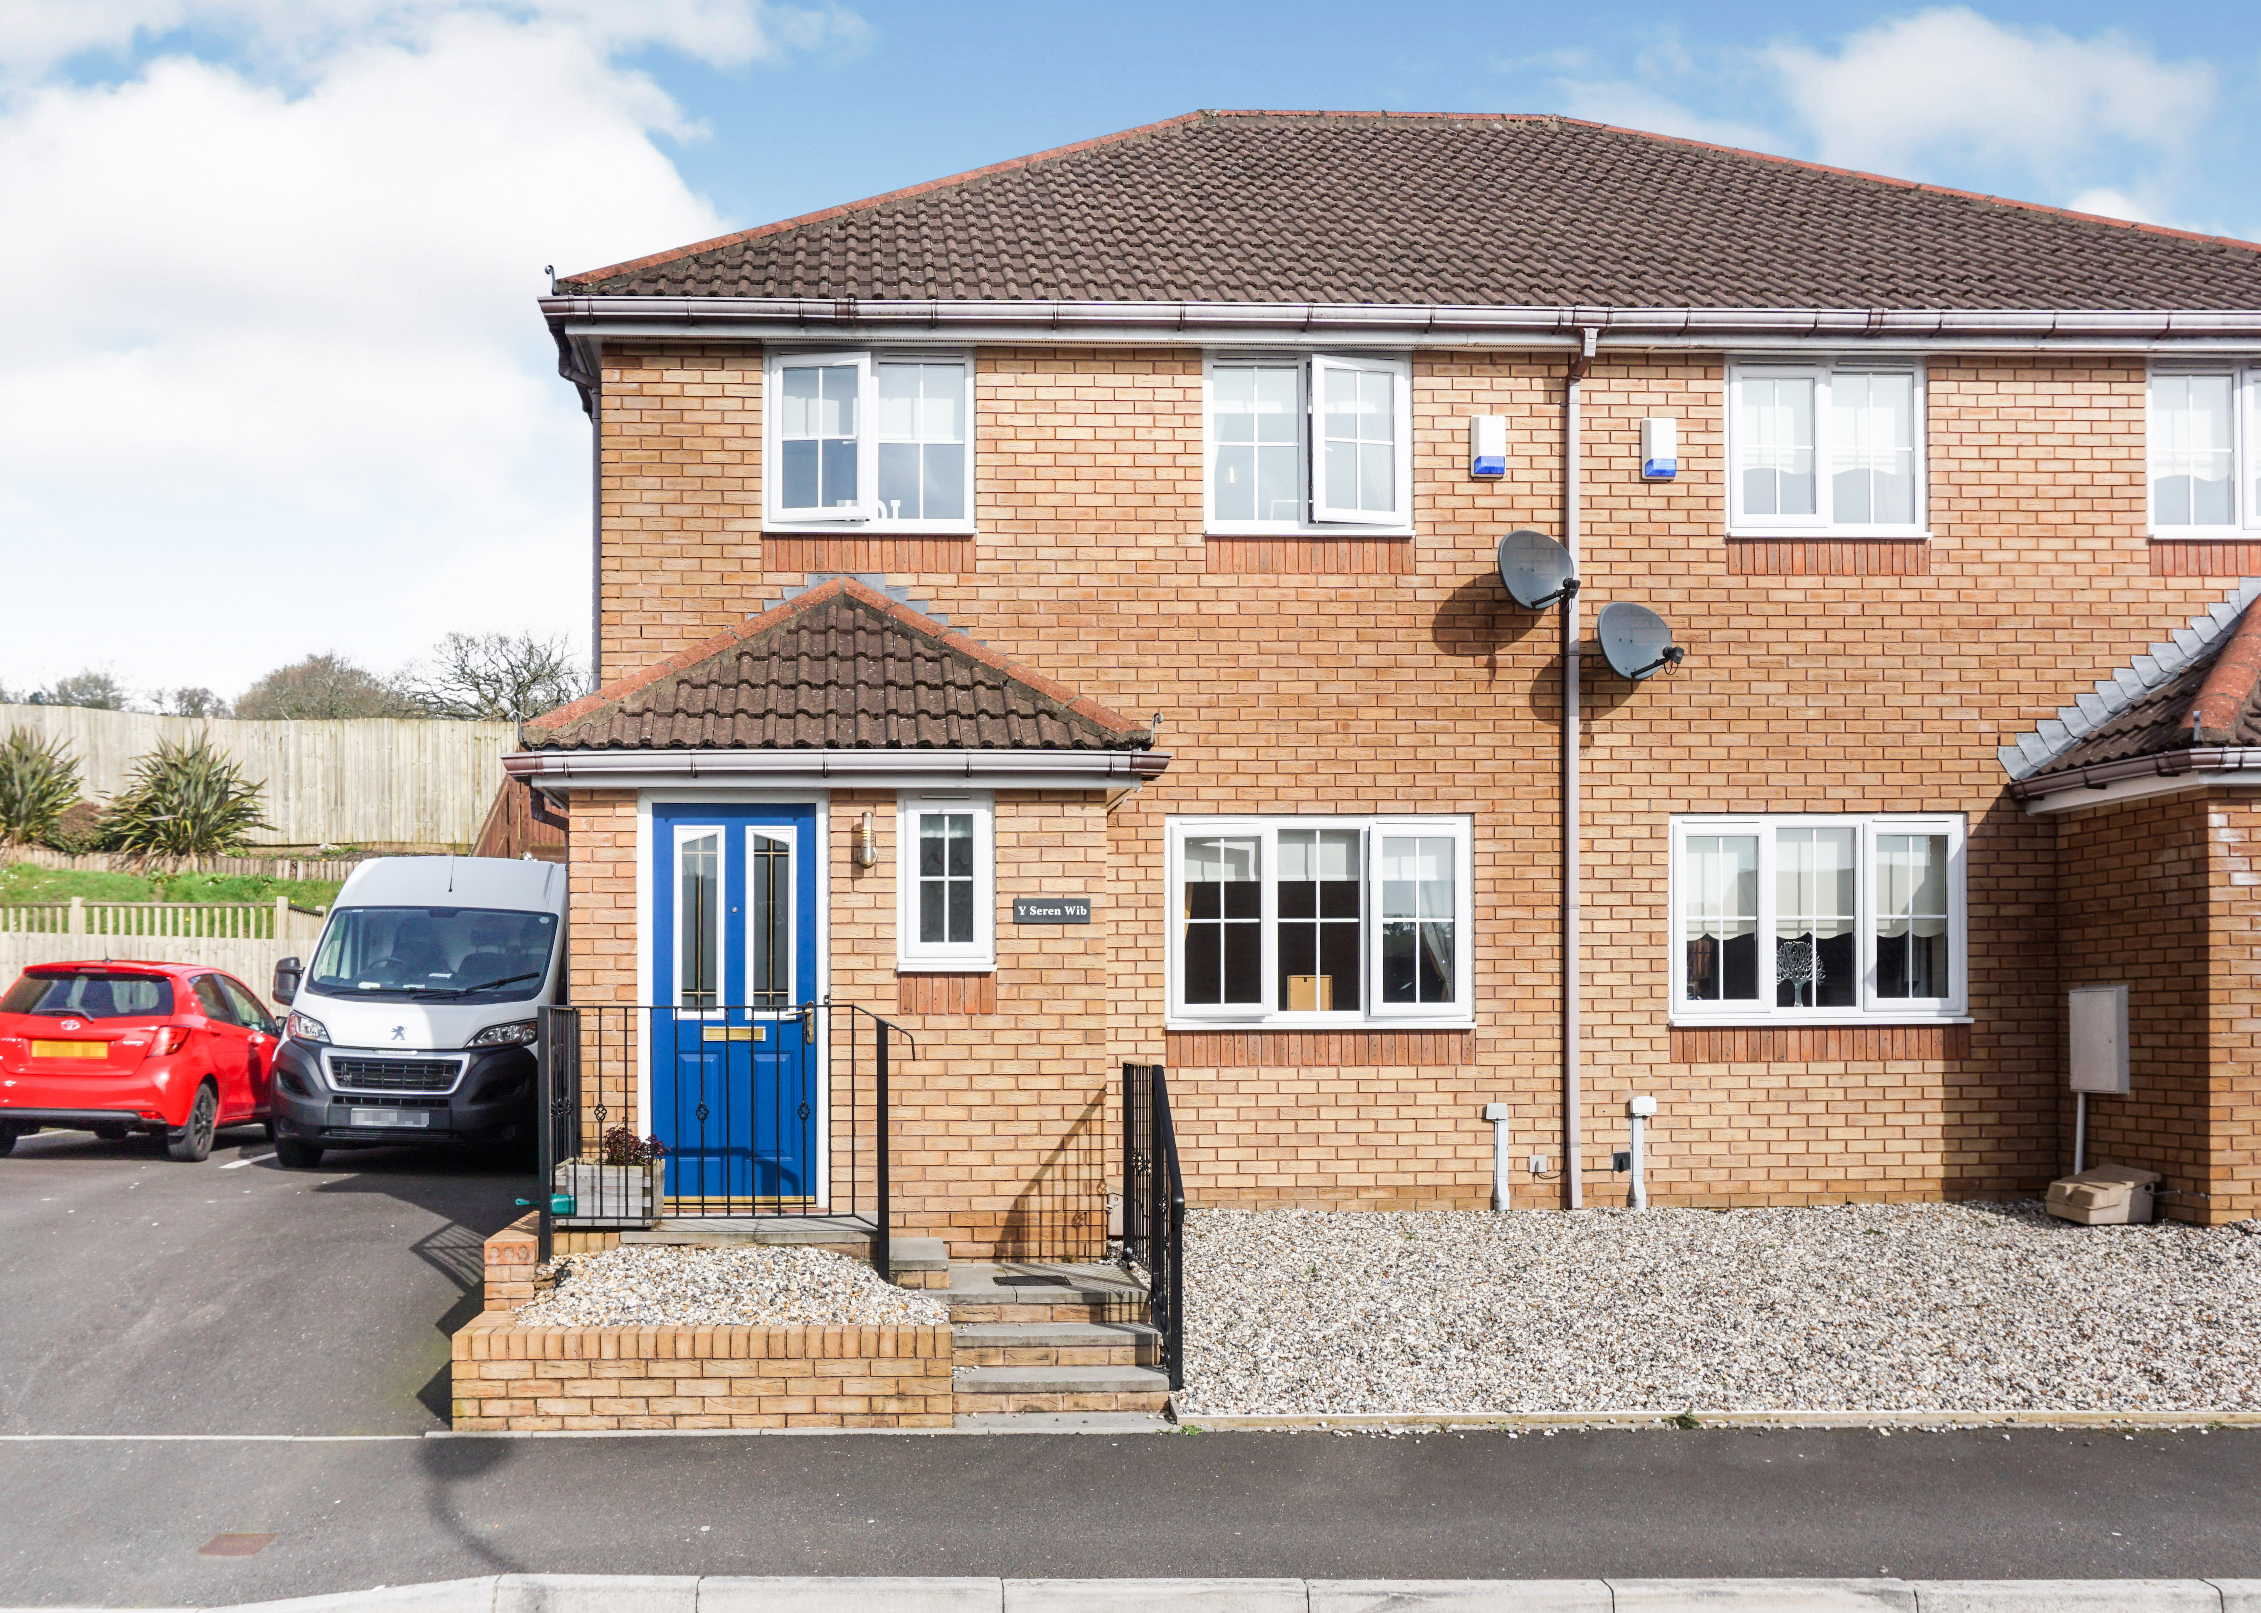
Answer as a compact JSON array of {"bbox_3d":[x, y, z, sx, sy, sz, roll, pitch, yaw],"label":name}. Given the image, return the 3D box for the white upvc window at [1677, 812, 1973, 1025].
[{"bbox_3d":[3.939,0.647,10.368,1.725,1.220,0.120,0,-1,-2],"label":"white upvc window"}]

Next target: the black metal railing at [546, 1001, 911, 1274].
[{"bbox_3d":[-1.820,1.510,8.460,1.620,1.200,0.880,0,-4,-5],"label":"black metal railing"}]

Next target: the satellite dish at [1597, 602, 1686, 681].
[{"bbox_3d":[2.817,-0.910,10.033,0.450,0.430,0.350,1,-1,-34],"label":"satellite dish"}]

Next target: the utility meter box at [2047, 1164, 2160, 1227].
[{"bbox_3d":[5.182,2.064,9.702,0.380,0.290,0.390,0,-1,-2],"label":"utility meter box"}]

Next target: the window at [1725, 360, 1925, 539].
[{"bbox_3d":[3.996,-2.060,10.420,1.180,1.030,0.100,0,-1,-3],"label":"window"}]

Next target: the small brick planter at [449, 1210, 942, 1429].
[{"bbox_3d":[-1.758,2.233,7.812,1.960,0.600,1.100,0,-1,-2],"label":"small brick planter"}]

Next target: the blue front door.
[{"bbox_3d":[-1.972,0.990,9.038,0.815,1.999,0.080,0,-1,-2],"label":"blue front door"}]

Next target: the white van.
[{"bbox_3d":[-5.580,1.660,15.800,2.070,2.420,5.300,1,-6,-7],"label":"white van"}]

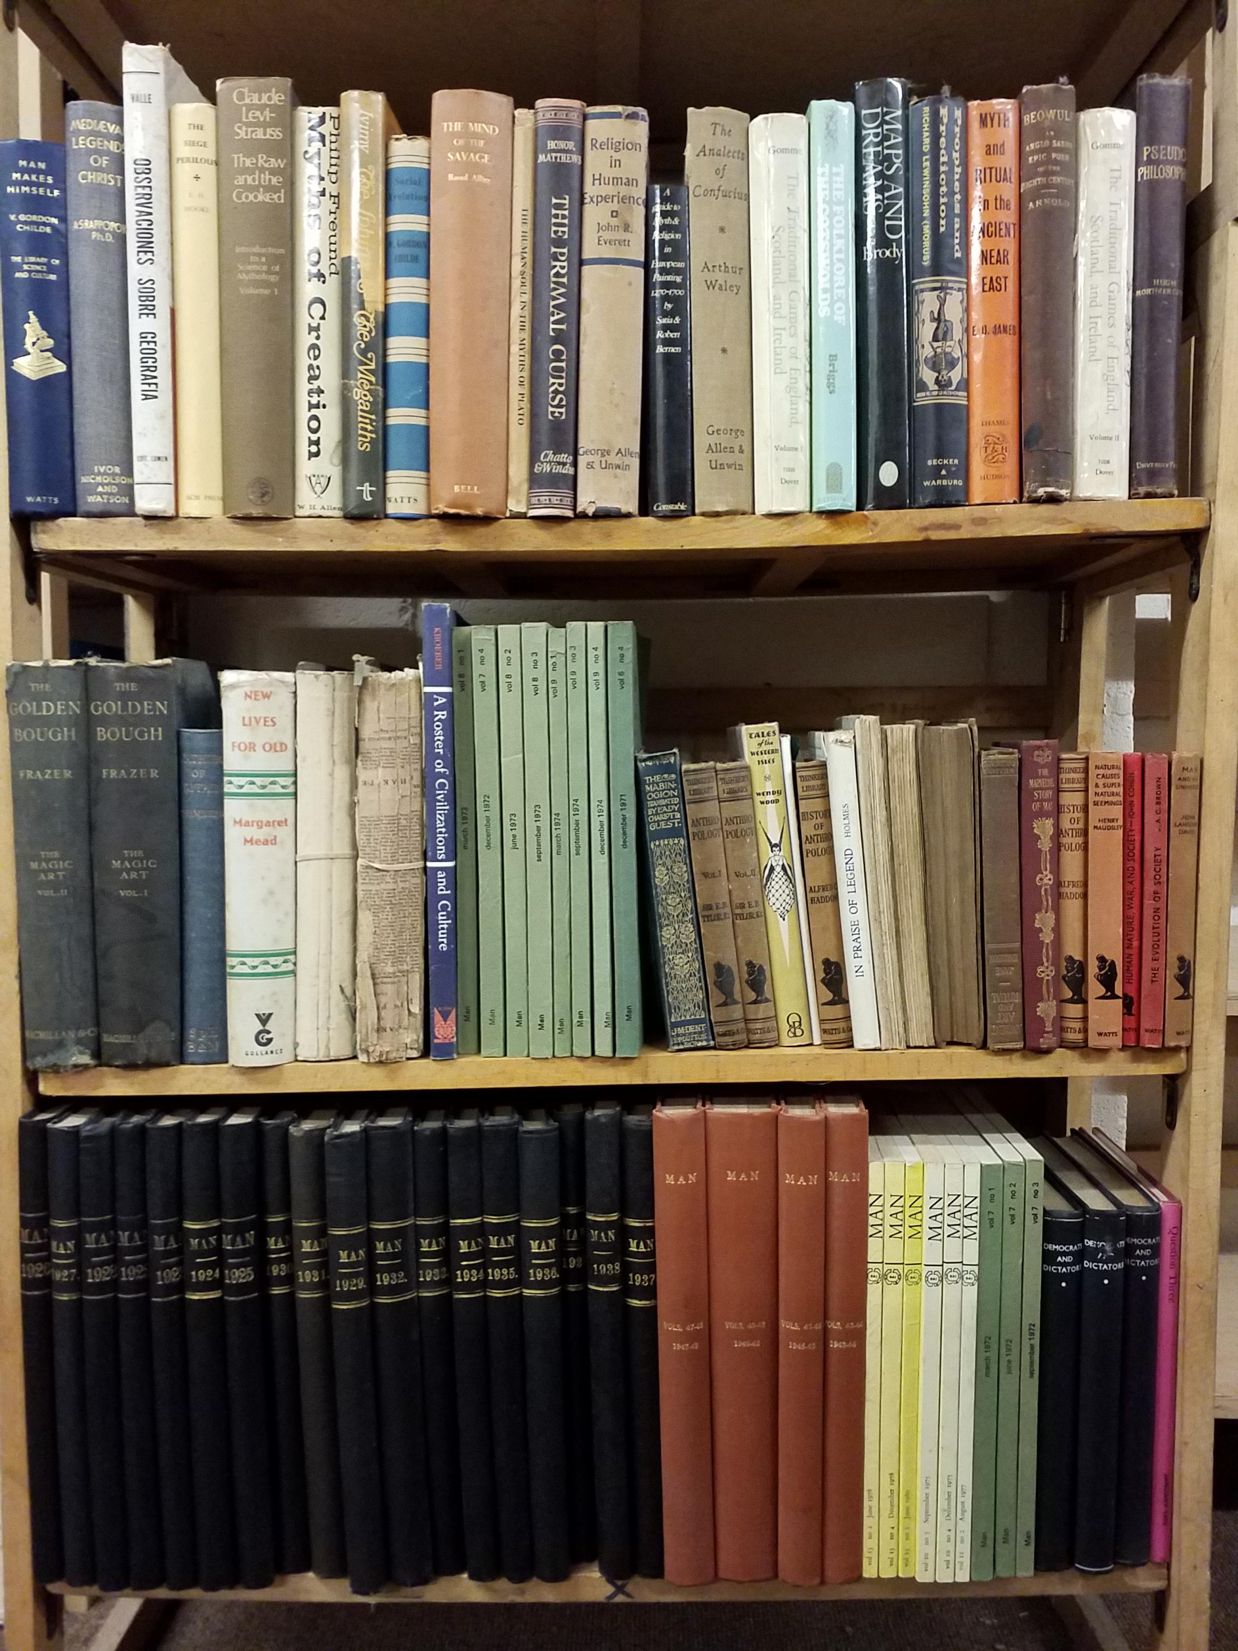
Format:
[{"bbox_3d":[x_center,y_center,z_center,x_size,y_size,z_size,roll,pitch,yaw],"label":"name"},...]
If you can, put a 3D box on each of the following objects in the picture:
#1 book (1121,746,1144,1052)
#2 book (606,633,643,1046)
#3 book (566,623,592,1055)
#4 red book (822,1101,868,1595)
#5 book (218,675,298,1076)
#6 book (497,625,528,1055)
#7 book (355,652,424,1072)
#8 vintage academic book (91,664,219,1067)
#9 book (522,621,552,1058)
[{"bbox_3d":[0.290,0.039,0.780,0.010,0.165,0.110,-1,4,1],"label":"book"},{"bbox_3d":[0.009,0.004,0.806,0.014,0.247,0.152,-1,4,5],"label":"book"},{"bbox_3d":[-0.017,0.004,0.806,0.011,0.246,0.152,0,4,4],"label":"book"},{"bbox_3d":[0.130,0.293,0.840,0.024,0.279,0.205,0,4,0],"label":"red book"},{"bbox_3d":[-0.203,0.021,0.805,0.040,0.225,0.145,0,4,1],"label":"book"},{"bbox_3d":[-0.058,0.005,0.810,0.012,0.244,0.163,-1,4,1],"label":"book"},{"bbox_3d":[-0.130,0.019,0.803,0.037,0.222,0.145,0,4,0],"label":"book"},{"bbox_3d":[-0.273,0.018,0.808,0.048,0.231,0.150,0,4,1],"label":"vintage academic book"},{"bbox_3d":[-0.041,0.005,0.806,0.014,0.247,0.152,0,4,3],"label":"book"}]

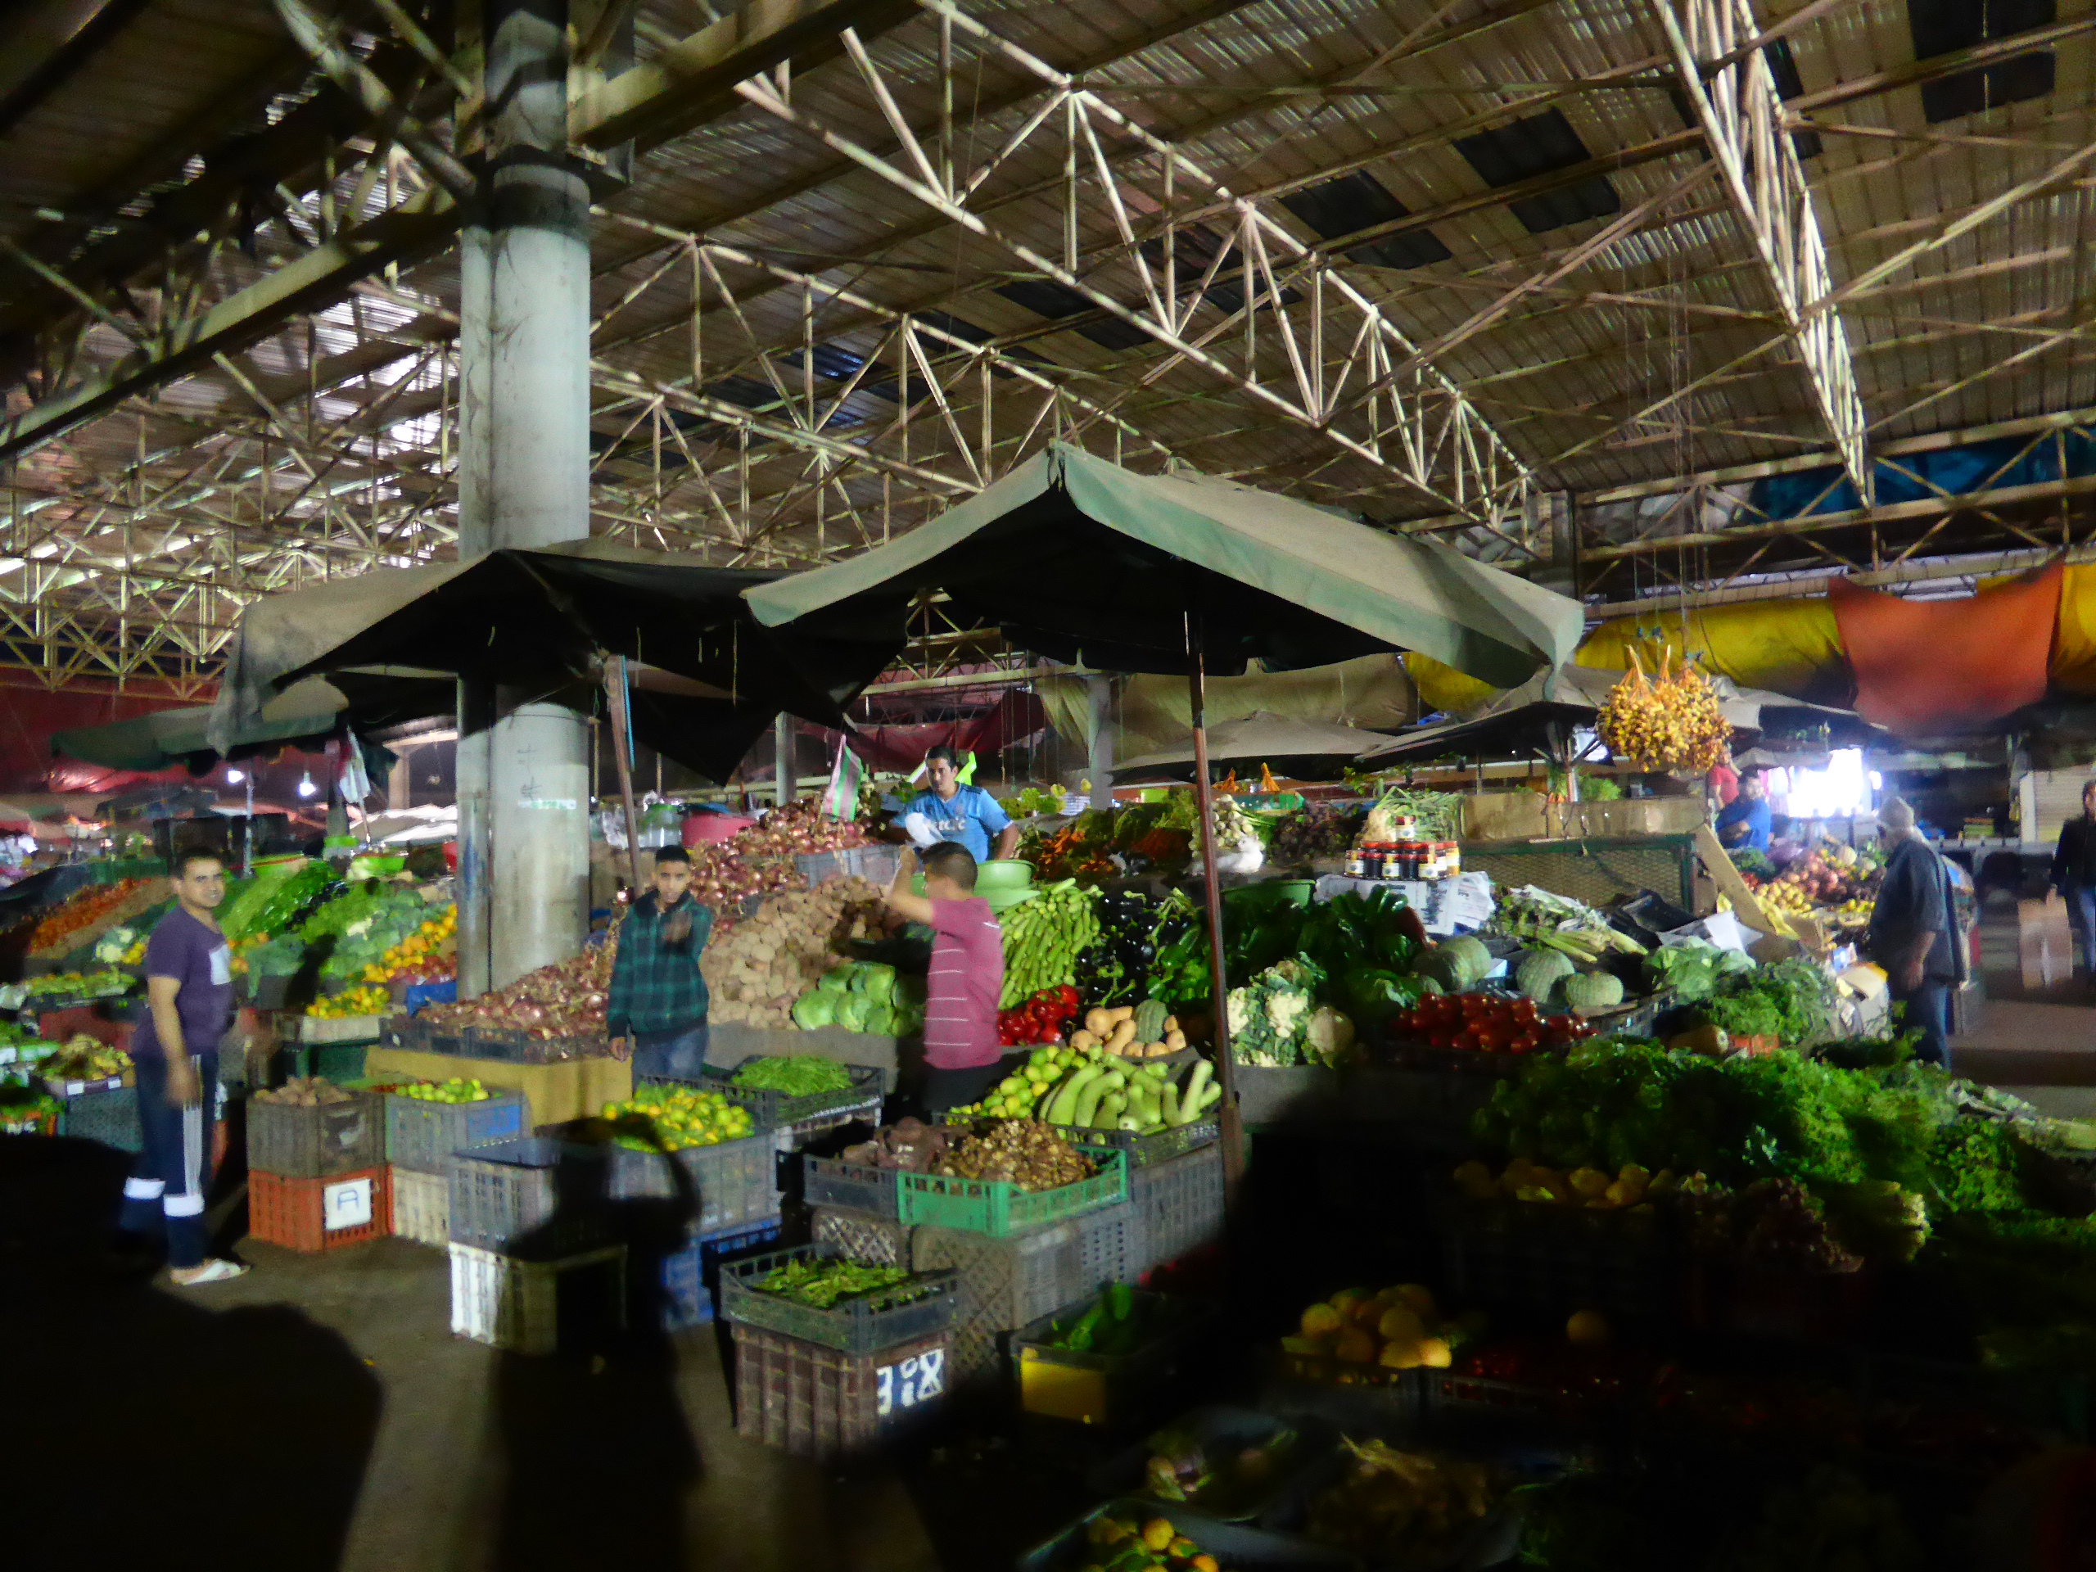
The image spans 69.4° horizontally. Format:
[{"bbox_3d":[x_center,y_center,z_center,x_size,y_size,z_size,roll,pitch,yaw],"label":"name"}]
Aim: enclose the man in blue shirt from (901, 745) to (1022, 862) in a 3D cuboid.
[{"bbox_3d":[-0.448,0.648,7.562,0.580,1.700,0.380,-2,-3,14],"label":"man in blue shirt"}]

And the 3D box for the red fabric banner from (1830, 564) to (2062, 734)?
[{"bbox_3d":[9.604,-1.447,16.216,2.150,1.800,0.200,-3,-3,36],"label":"red fabric banner"}]

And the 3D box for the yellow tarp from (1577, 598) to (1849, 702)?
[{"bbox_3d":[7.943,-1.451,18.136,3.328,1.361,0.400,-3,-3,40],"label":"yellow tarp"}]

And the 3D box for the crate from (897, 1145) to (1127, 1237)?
[{"bbox_3d":[-0.097,1.194,4.527,0.384,0.149,0.593,-3,-3,37],"label":"crate"}]

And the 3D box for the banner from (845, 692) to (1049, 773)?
[{"bbox_3d":[-2.093,-1.087,30.000,5.000,1.700,0.600,-3,-3,39],"label":"banner"}]

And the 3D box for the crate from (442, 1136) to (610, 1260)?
[{"bbox_3d":[-1.806,1.457,5.358,0.539,0.314,0.347,-3,-3,37],"label":"crate"}]

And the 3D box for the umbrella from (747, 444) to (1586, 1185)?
[{"bbox_3d":[0.457,0.353,6.240,2.500,3.120,2.500,0,-3,-34],"label":"umbrella"}]

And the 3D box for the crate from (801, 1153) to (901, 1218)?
[{"bbox_3d":[-0.402,1.211,4.760,0.384,0.149,0.593,-3,-3,37],"label":"crate"}]

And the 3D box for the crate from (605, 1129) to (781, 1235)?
[{"bbox_3d":[-1.302,1.446,5.549,0.340,0.307,0.531,-3,-3,40],"label":"crate"}]

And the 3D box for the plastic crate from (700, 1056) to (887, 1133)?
[{"bbox_3d":[-1.025,1.251,6.108,0.430,0.145,0.600,-3,-3,36],"label":"plastic crate"}]

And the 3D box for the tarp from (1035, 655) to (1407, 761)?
[{"bbox_3d":[1.982,-0.967,18.050,5.000,1.100,0.500,-3,-3,38],"label":"tarp"}]

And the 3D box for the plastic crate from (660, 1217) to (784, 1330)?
[{"bbox_3d":[-1.297,1.753,5.535,0.340,0.307,0.531,-3,-3,40],"label":"plastic crate"}]

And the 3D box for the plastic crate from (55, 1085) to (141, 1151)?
[{"bbox_3d":[-4.512,1.591,7.170,0.430,0.310,0.430,-3,-3,33],"label":"plastic crate"}]

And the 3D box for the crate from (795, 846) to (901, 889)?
[{"bbox_3d":[-0.889,0.471,7.358,0.530,0.310,0.350,-7,-4,15],"label":"crate"}]

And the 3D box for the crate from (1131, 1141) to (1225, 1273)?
[{"bbox_3d":[0.306,1.409,5.200,0.335,0.310,0.545,-3,-3,38],"label":"crate"}]

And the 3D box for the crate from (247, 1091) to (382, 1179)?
[{"bbox_3d":[-3.259,1.547,6.771,0.534,0.315,0.334,-3,-3,31],"label":"crate"}]

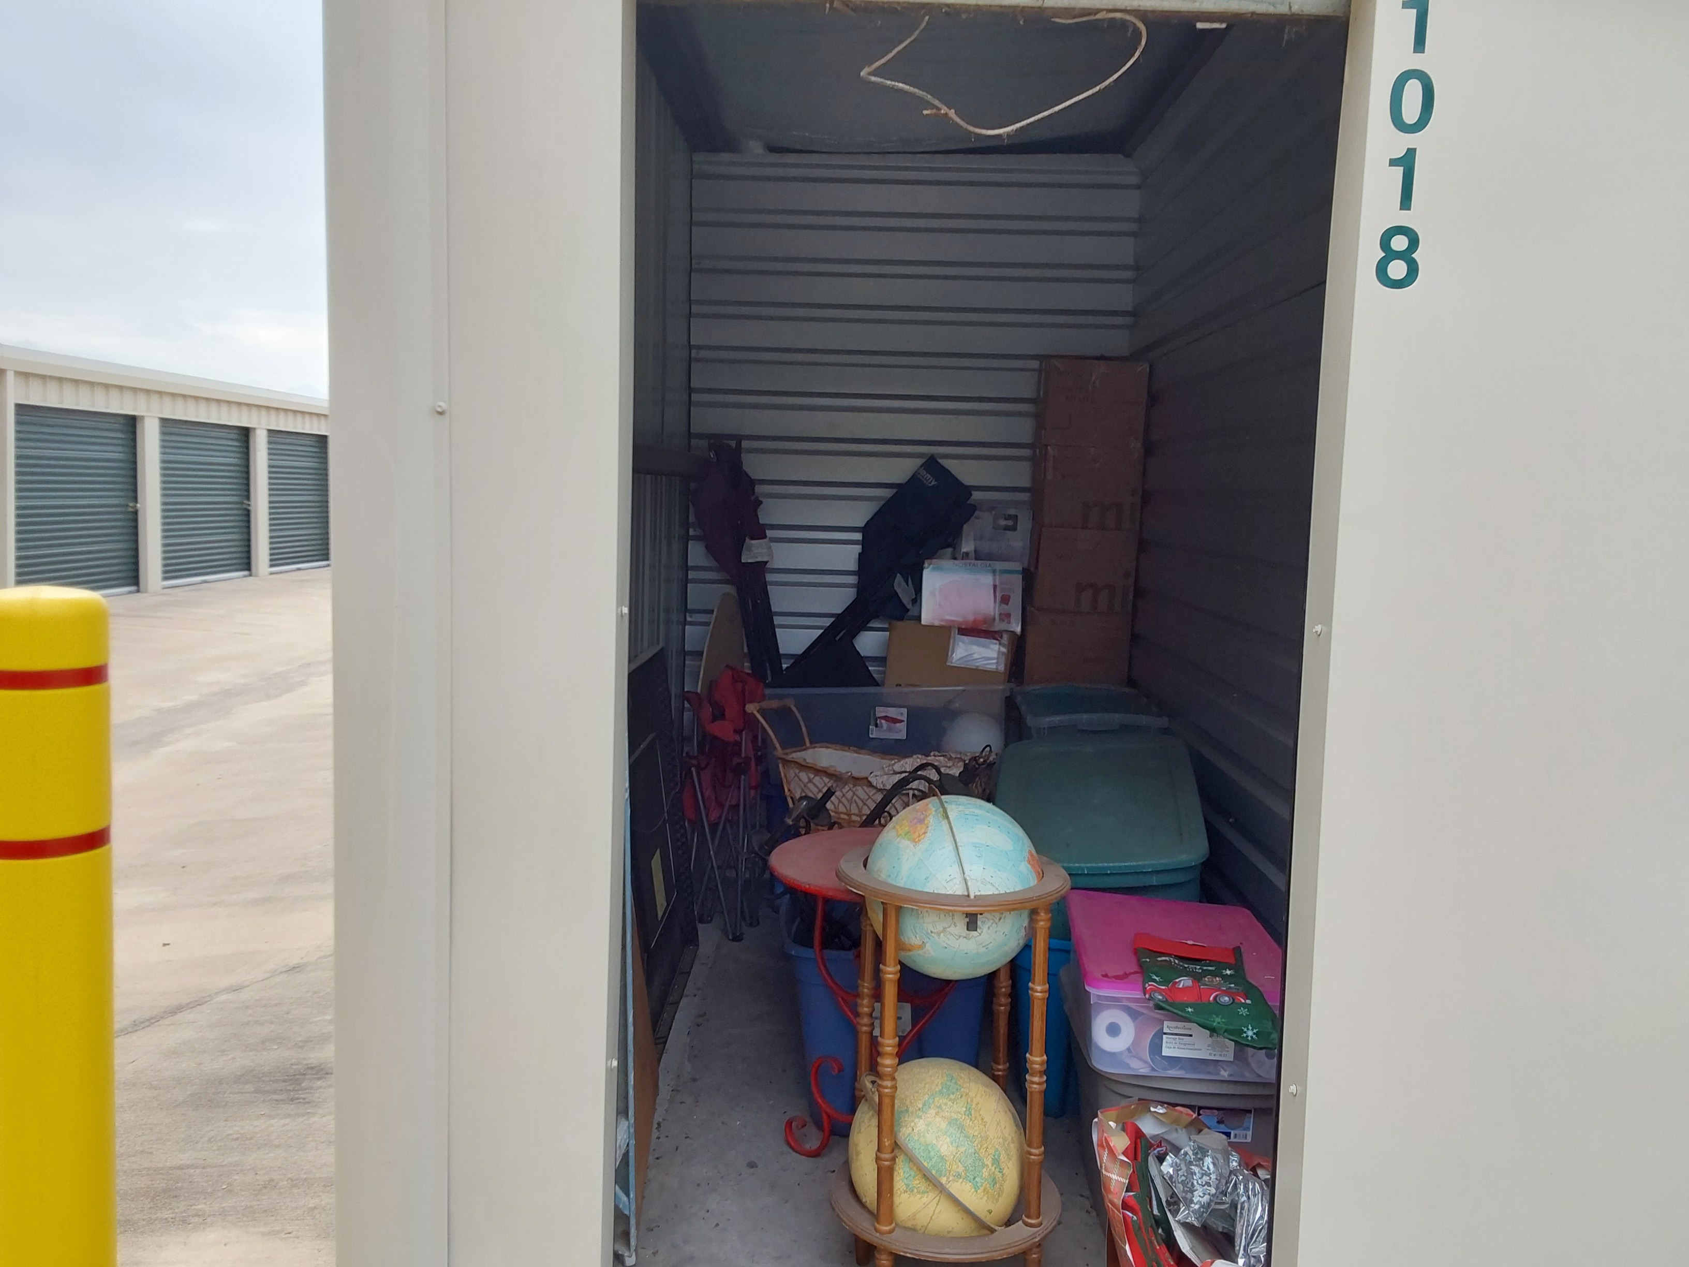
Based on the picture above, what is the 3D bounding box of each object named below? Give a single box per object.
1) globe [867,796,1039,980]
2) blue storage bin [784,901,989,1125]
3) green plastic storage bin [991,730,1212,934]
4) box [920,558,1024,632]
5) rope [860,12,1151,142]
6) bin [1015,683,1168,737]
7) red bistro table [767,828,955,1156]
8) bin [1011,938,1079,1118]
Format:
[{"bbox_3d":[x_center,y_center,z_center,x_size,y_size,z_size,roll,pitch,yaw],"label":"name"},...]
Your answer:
[{"bbox_3d":[0.184,0.435,2.342,0.305,0.305,0.305,1,6,0],"label":"globe"},{"bbox_3d":[0.085,0.873,3.237,0.440,0.420,0.580,1,6,0],"label":"blue storage bin"},{"bbox_3d":[0.588,0.563,3.254,0.465,0.400,0.620,2,20,6],"label":"green plastic storage bin"},{"bbox_3d":[0.408,-0.120,4.217,0.300,0.200,0.220,3,6,13],"label":"box"},{"bbox_3d":[0.238,-0.840,2.064,0.440,0.200,0.130,1,6,0],"label":"rope"},{"bbox_3d":[0.690,0.258,3.917,0.380,0.120,0.560,2,6,2],"label":"bin"},{"bbox_3d":[0.112,0.790,2.827,0.560,0.670,0.560,1,6,0],"label":"red bistro table"},{"bbox_3d":[0.584,0.875,3.328,0.430,0.420,0.580,2,6,2],"label":"bin"}]

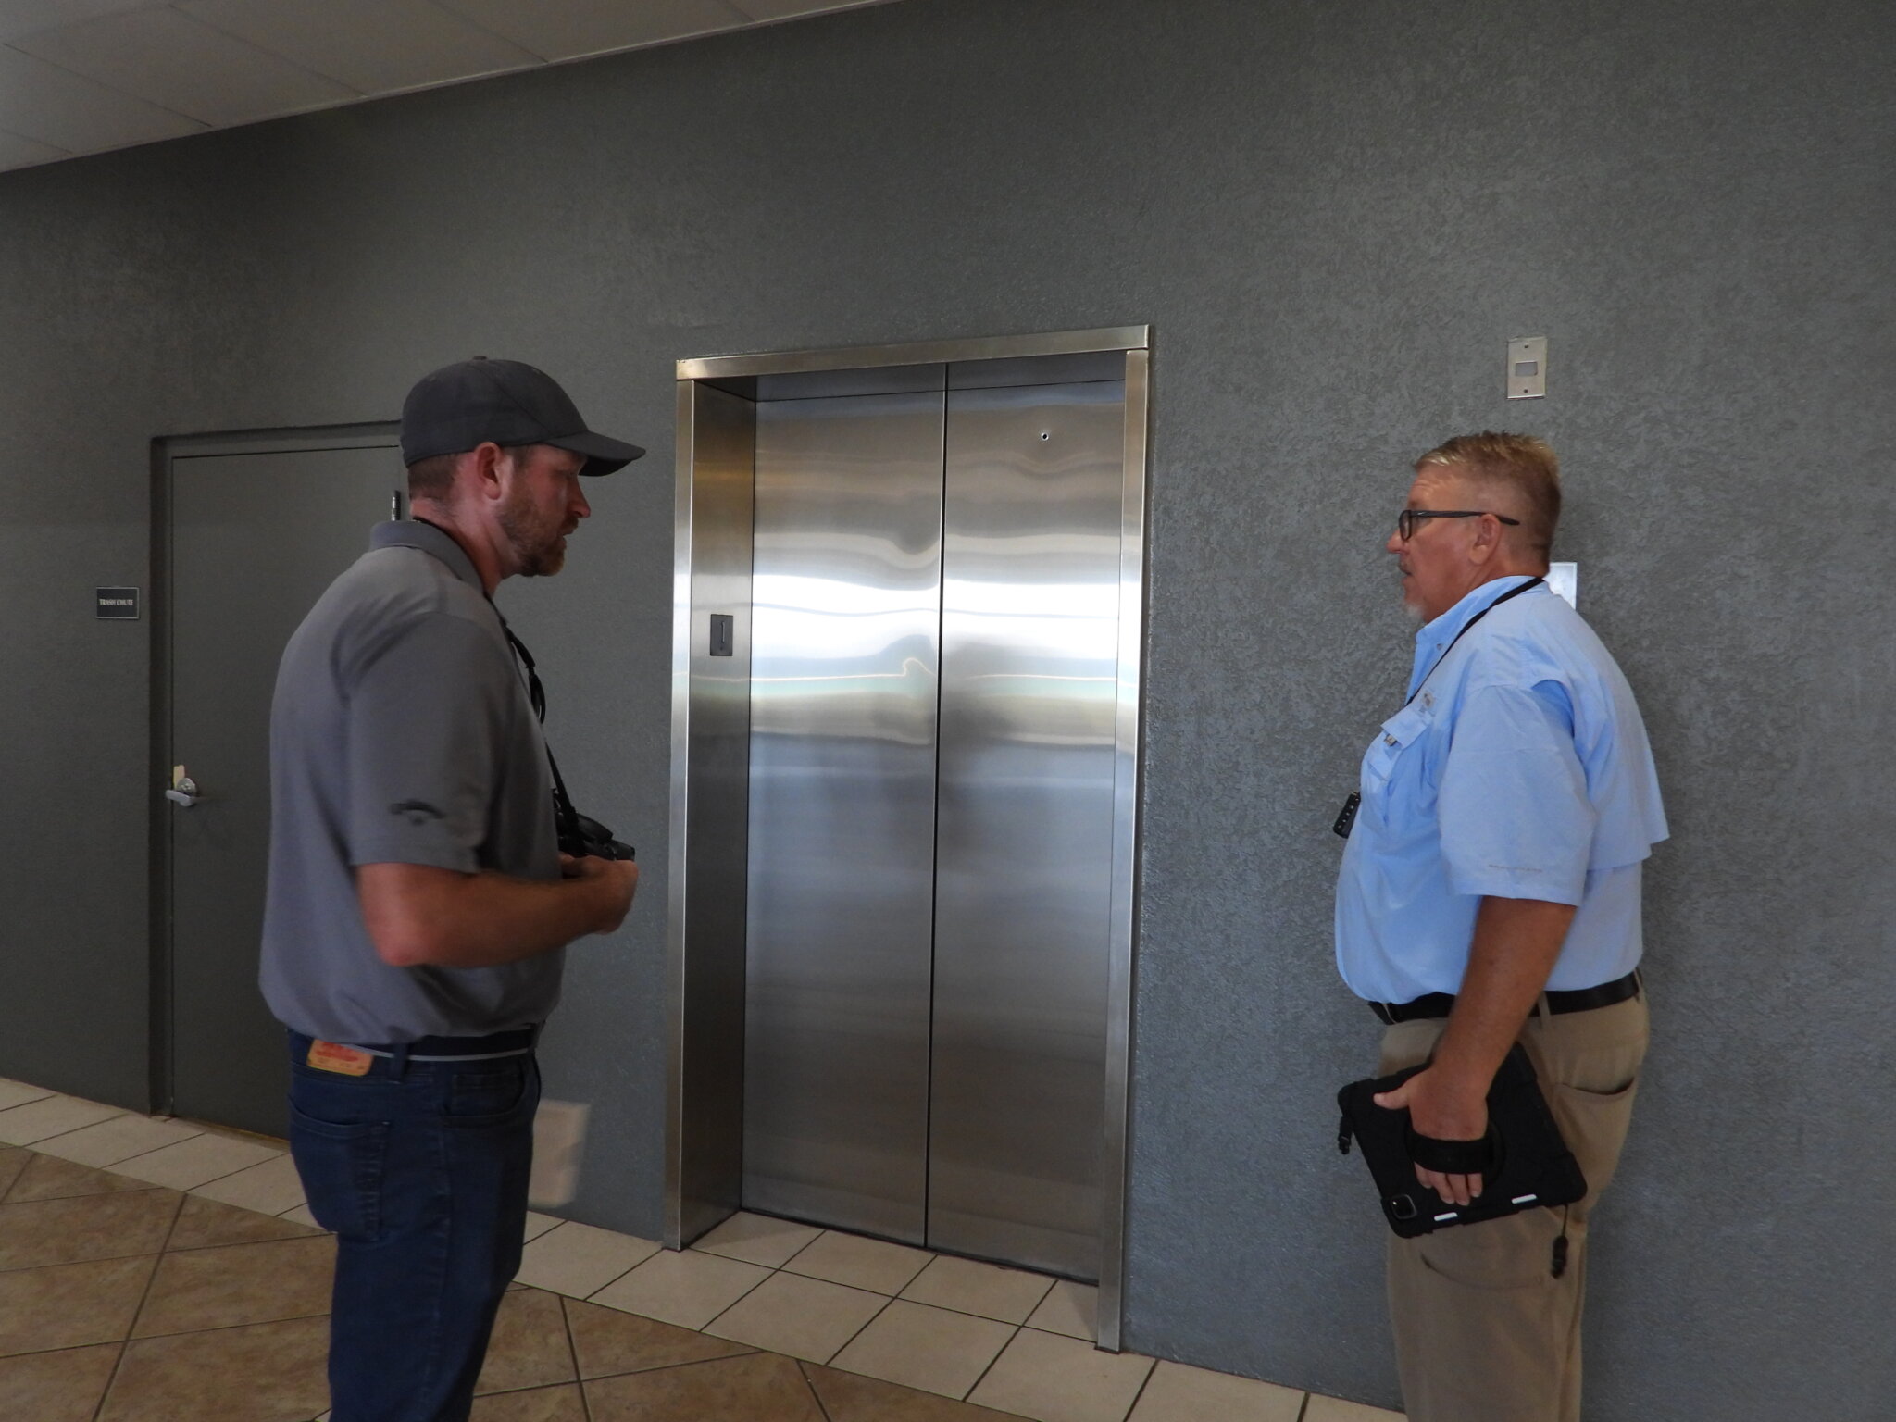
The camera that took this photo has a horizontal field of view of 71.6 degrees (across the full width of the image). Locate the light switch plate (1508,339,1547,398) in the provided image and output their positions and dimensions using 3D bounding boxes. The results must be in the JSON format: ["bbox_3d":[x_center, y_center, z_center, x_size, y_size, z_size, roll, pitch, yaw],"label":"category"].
[{"bbox_3d":[1.085,-0.640,2.461,0.068,0.112,0.006,2,3,23],"label":"light switch plate"}]

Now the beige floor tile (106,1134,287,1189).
[{"bbox_3d":[-2.134,1.285,3.734,0.325,0.010,0.315,2,3,23],"label":"beige floor tile"}]

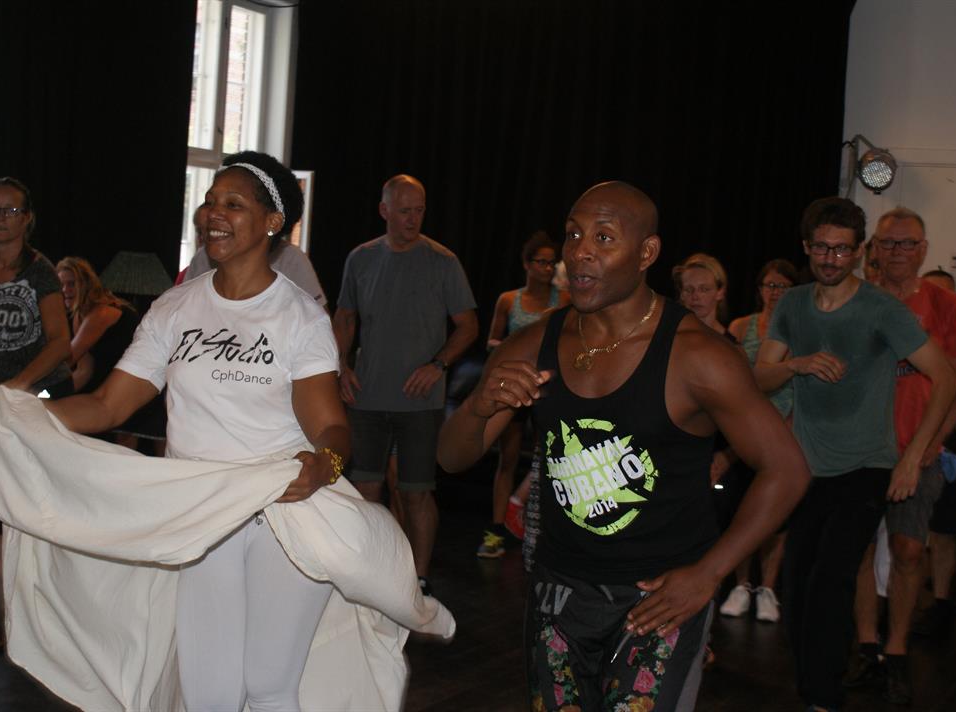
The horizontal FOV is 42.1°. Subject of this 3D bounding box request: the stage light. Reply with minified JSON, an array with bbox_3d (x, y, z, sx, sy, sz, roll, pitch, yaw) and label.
[{"bbox_3d":[2.211,-1.067,7.000,0.290,0.360,0.300,4,18,21],"label":"stage light"}]

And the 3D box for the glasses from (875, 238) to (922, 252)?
[{"bbox_3d":[1.470,-0.389,4.340,0.145,0.045,0.140,5,6,24],"label":"glasses"}]

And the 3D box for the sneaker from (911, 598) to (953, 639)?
[{"bbox_3d":[1.938,1.128,5.300,0.110,0.120,0.290,5,3,33],"label":"sneaker"}]

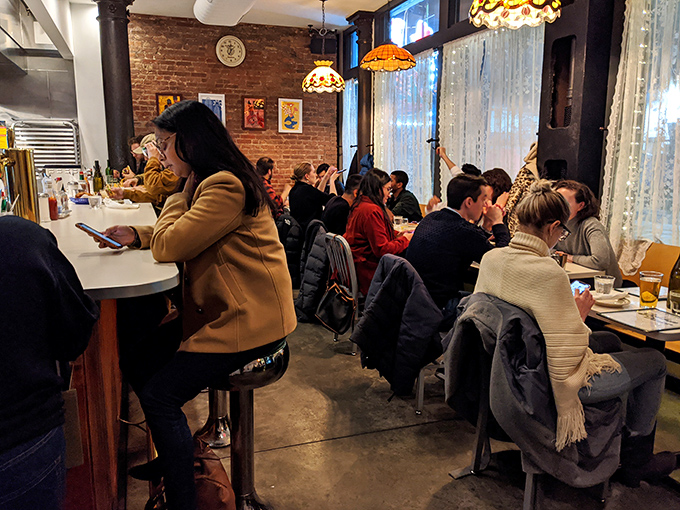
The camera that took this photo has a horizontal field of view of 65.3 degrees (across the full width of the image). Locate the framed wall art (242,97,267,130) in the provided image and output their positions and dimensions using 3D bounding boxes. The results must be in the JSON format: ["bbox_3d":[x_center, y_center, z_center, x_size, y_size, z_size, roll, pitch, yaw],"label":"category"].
[{"bbox_3d":[-1.185,-1.968,7.389,0.342,0.450,0.030,-3,10,-21],"label":"framed wall art"}]

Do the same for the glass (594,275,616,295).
[{"bbox_3d":[1.137,0.131,2.260,0.088,0.077,0.088,-3,10,-21],"label":"glass"}]

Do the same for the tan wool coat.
[{"bbox_3d":[-0.400,0.003,1.699,0.480,0.550,0.450,-3,10,-21],"label":"tan wool coat"}]

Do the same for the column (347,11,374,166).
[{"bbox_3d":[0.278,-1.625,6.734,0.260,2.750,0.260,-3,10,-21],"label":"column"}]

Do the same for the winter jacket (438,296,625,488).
[{"bbox_3d":[0.715,0.447,2.049,0.460,0.630,0.490,-3,10,-21],"label":"winter jacket"}]

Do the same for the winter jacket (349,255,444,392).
[{"bbox_3d":[0.269,0.329,2.866,0.320,0.660,0.470,-3,10,-21],"label":"winter jacket"}]

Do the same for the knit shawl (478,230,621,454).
[{"bbox_3d":[0.773,0.270,2.052,0.470,0.720,0.470,-3,10,-21],"label":"knit shawl"}]

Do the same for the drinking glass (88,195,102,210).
[{"bbox_3d":[-1.766,-0.373,3.823,0.088,0.085,0.088,-3,10,-21],"label":"drinking glass"}]

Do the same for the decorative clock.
[{"bbox_3d":[-1.457,-2.742,7.141,0.407,0.411,0.040,-3,10,-21],"label":"decorative clock"}]

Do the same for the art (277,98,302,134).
[{"bbox_3d":[-0.699,-1.982,7.577,0.358,0.468,0.030,-3,10,-21],"label":"art"}]

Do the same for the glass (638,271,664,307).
[{"bbox_3d":[1.210,0.136,2.063,0.089,0.135,0.089,-3,10,-21],"label":"glass"}]

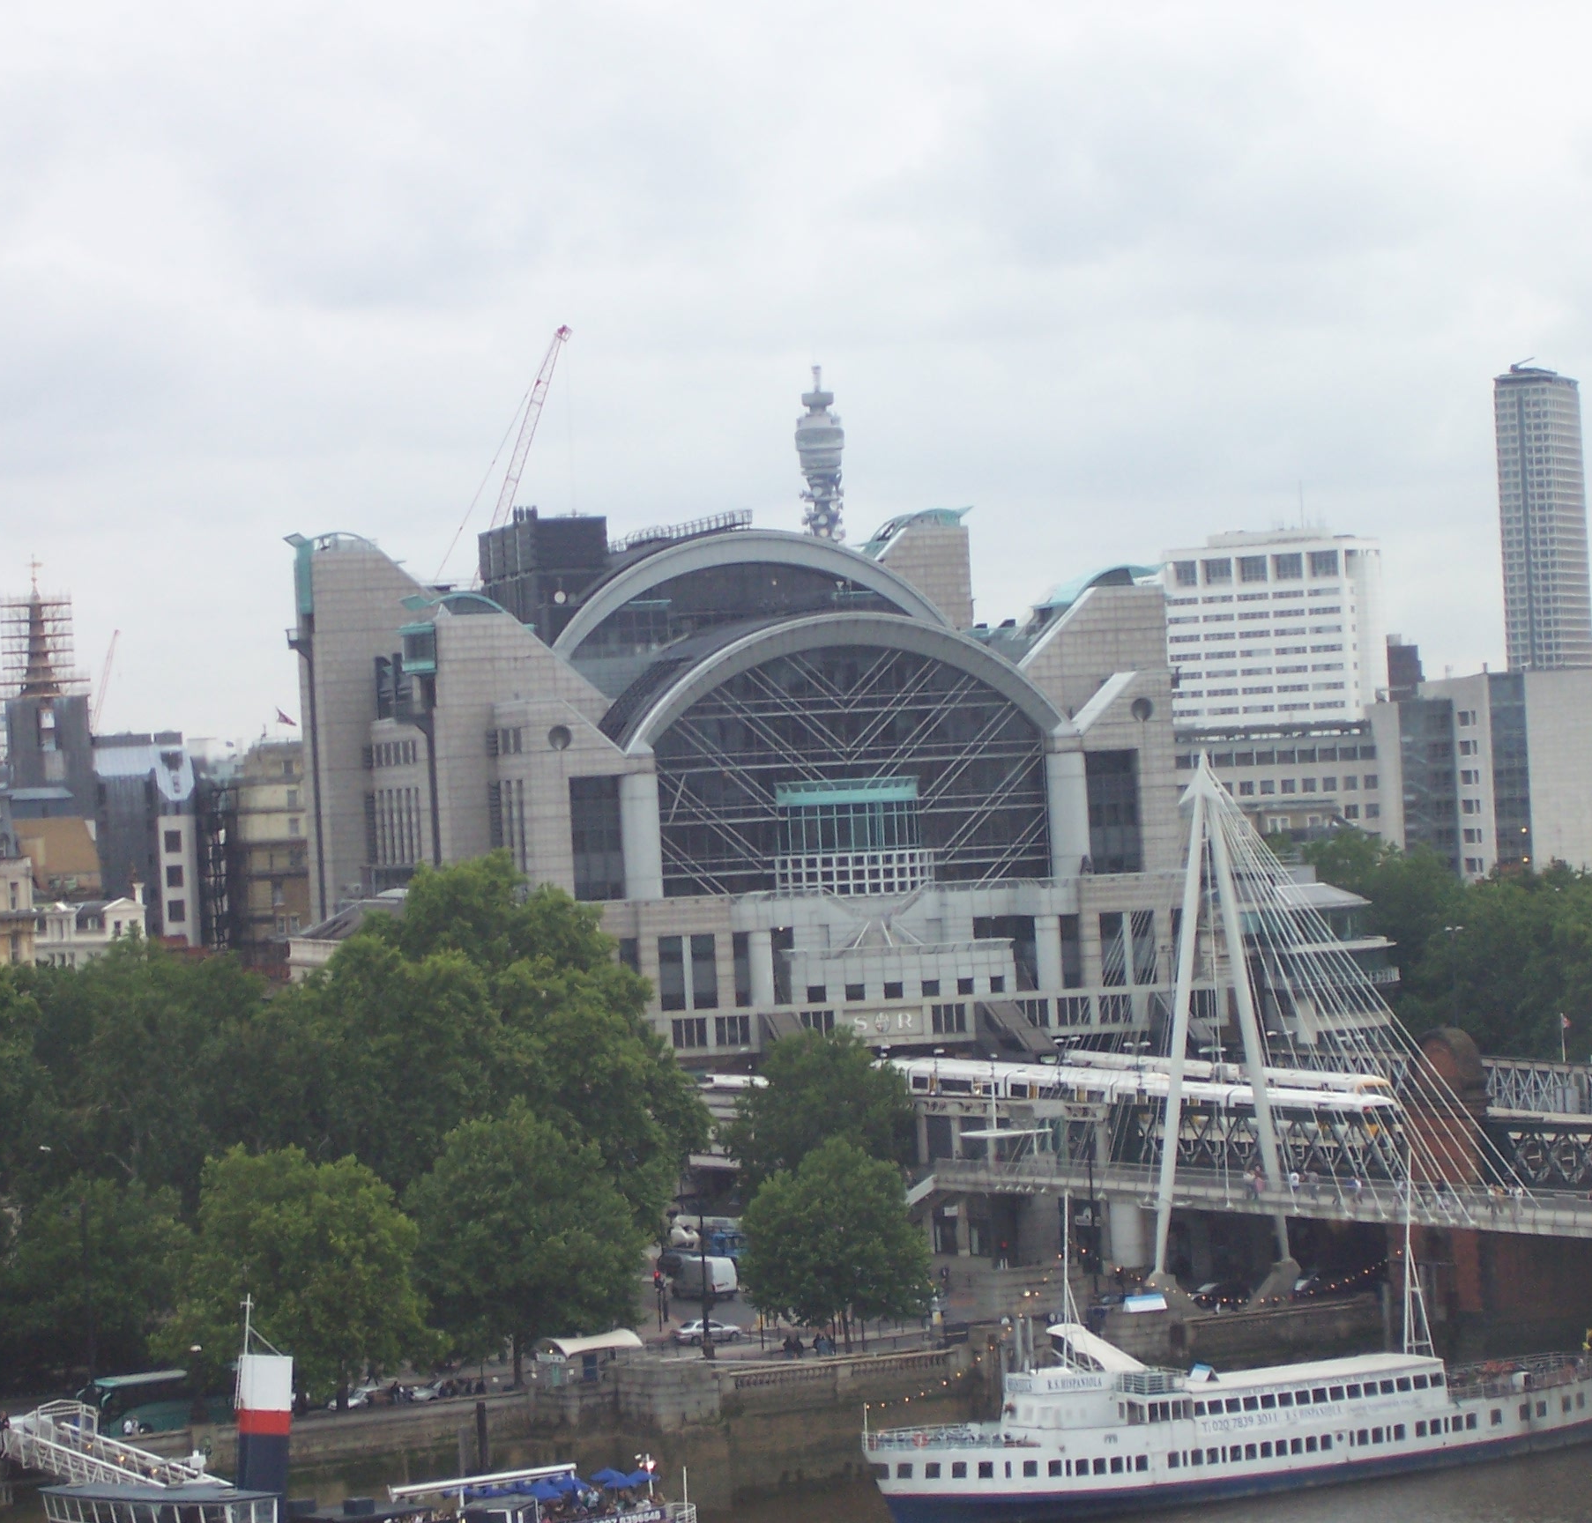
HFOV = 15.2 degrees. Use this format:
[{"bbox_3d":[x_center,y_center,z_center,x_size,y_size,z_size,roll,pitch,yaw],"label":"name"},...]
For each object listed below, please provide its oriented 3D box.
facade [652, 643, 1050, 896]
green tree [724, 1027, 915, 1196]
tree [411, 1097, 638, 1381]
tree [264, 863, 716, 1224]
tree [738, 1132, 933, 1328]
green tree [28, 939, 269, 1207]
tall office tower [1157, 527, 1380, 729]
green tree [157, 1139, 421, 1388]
[{"bbox_3d":[4.120,0.330,420.000,27.900,17.300,3.000,-3,-1,-11],"label":"facade"},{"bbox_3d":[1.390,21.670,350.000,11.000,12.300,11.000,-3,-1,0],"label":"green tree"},{"bbox_3d":[-13.000,23.010,286.000,11.300,13.500,11.300,-3,-1,0],"label":"tree"},{"bbox_3d":[-20.690,21.490,394.210,29.000,29.500,27.000,-3,-1,-3],"label":"tree"},{"bbox_3d":[2.300,28.390,349.720,10.800,12.400,10.800,-3,-1,0],"label":"tree"},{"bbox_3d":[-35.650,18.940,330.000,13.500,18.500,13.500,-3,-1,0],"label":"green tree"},{"bbox_3d":[85.560,-9.960,1071.670,35.000,62.500,18.000,-3,-1,28],"label":"tall office tower"},{"bbox_3d":[-23.160,24.110,276.000,12.400,12.700,12.200,-3,-1,0],"label":"green tree"}]

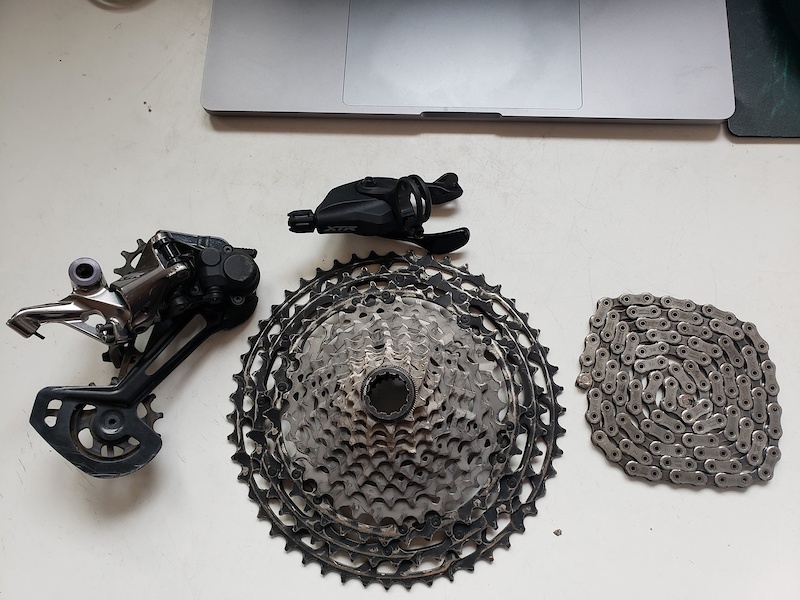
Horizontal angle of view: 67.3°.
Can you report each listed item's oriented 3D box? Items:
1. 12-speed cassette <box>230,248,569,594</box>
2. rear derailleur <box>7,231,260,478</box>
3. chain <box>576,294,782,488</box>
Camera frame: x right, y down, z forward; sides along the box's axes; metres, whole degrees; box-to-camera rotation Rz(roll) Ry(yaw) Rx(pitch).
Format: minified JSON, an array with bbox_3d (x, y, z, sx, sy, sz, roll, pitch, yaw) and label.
[{"bbox_3d":[-0.004,0.062,0.352,0.209,0.043,0.209,-1,76,2],"label":"12-speed cassette"},{"bbox_3d":[-0.164,0.016,0.362,0.122,0.058,0.161,33,80,9],"label":"rear derailleur"},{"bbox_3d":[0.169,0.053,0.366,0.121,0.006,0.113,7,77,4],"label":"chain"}]

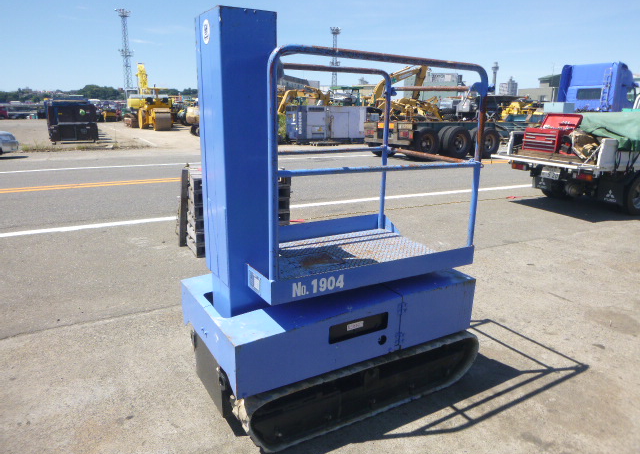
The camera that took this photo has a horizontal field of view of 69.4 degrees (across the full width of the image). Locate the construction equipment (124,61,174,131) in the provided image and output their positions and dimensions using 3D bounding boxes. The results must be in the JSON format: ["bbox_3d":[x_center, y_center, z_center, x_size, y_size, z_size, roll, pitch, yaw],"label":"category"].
[{"bbox_3d":[-11.605,-8.816,31.280,3.000,4.700,4.600,-4,15,-16],"label":"construction equipment"}]

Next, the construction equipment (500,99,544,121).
[{"bbox_3d":[9.383,-4.896,21.546,2.000,2.150,1.800,0,14,0],"label":"construction equipment"}]

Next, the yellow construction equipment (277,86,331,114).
[{"bbox_3d":[-0.861,-6.427,25.695,3.300,2.950,1.900,0,14,0],"label":"yellow construction equipment"}]

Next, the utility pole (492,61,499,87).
[{"bbox_3d":[51.875,-40.538,134.933,1.800,16.000,1.800,0,14,0],"label":"utility pole"}]

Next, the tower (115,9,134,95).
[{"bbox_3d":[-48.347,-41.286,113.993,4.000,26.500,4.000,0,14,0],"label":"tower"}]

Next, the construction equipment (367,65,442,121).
[{"bbox_3d":[5.180,-7.847,28.495,4.900,4.400,2.500,0,14,0],"label":"construction equipment"}]

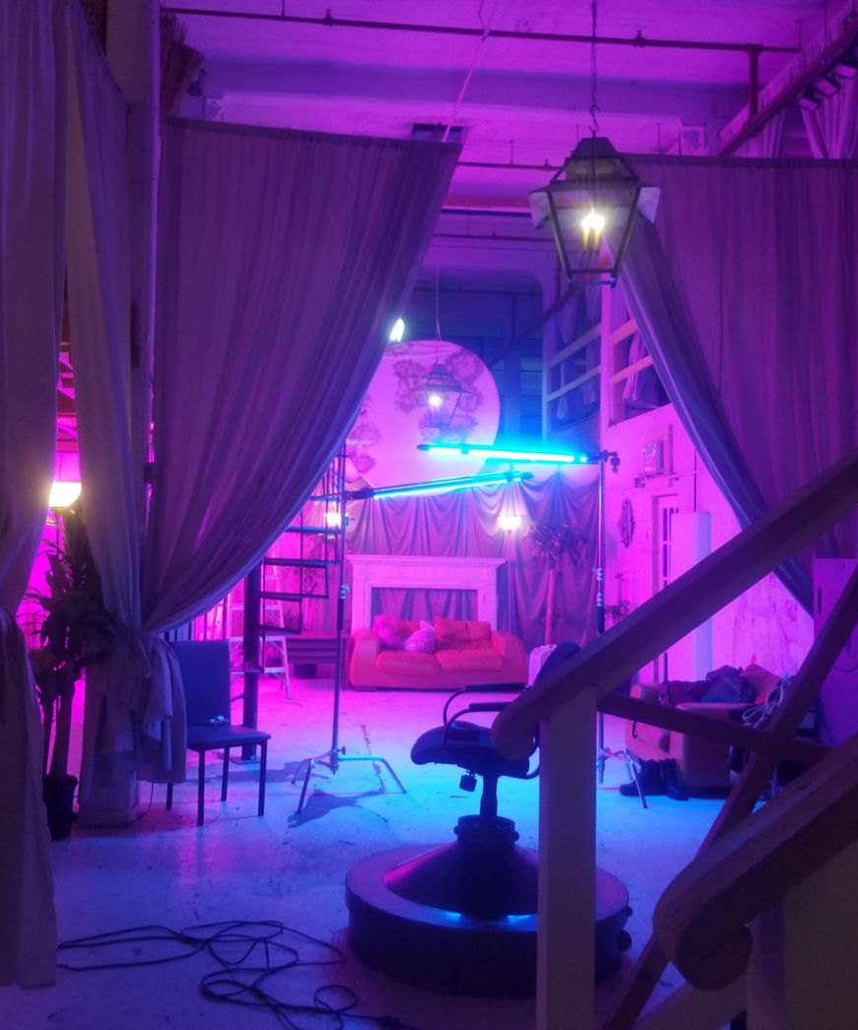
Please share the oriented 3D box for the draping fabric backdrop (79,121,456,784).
[{"bbox_3d":[-0.812,-0.365,5.894,1.950,3.800,0.380,1,-2,-7],"label":"draping fabric backdrop"}]

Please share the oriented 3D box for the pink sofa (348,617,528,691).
[{"bbox_3d":[0.080,1.568,11.848,1.970,0.780,0.950,1,-2,-3],"label":"pink sofa"}]

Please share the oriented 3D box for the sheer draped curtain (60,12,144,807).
[{"bbox_3d":[-1.594,-0.399,4.962,0.330,3.750,1.550,1,-2,-7],"label":"sheer draped curtain"}]

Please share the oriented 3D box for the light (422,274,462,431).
[{"bbox_3d":[0.097,-1.683,10.668,0.430,1.620,0.430,1,-2,-7],"label":"light"}]

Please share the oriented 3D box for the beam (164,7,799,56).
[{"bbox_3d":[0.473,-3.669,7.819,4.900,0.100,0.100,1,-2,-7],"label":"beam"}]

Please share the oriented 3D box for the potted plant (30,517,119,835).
[{"bbox_3d":[-1.897,0.782,5.502,0.550,1.780,0.530,1,-2,-7],"label":"potted plant"}]

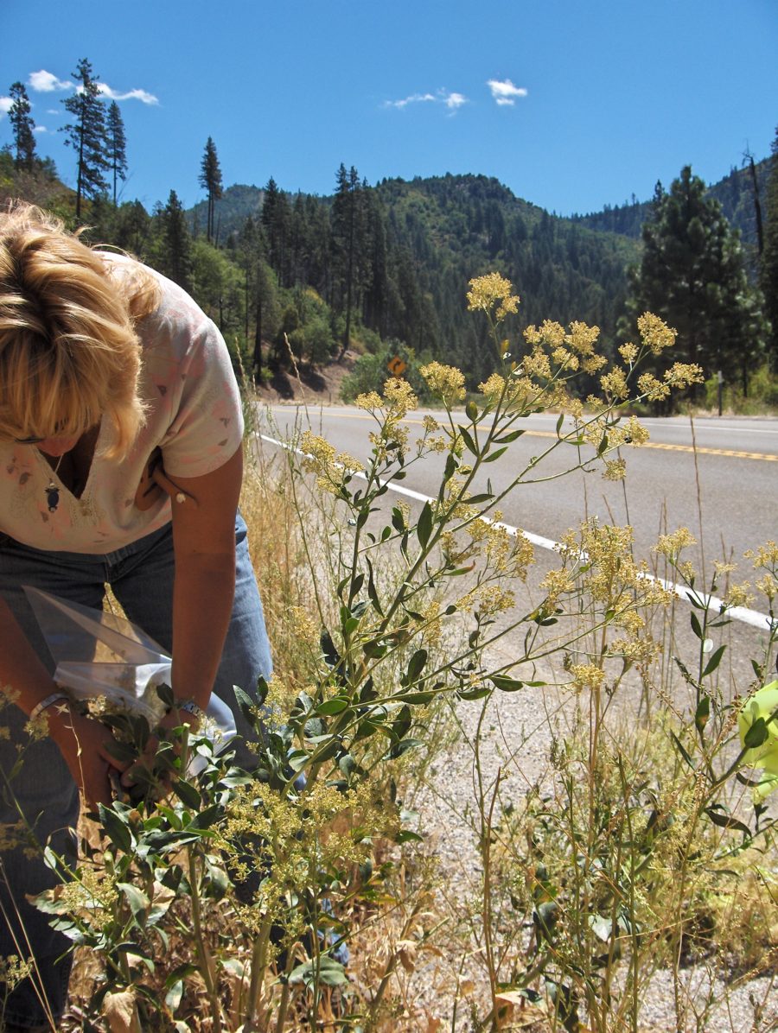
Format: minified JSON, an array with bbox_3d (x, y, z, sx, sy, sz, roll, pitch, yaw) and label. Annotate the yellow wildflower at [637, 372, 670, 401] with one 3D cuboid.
[{"bbox_3d":[0.340,-0.167,1.500,0.042,0.038,0.040,0,6,0],"label":"yellow wildflower"}]

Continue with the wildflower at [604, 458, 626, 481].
[{"bbox_3d":[0.291,-0.061,1.500,0.029,0.029,0.029,0,6,0],"label":"wildflower"}]

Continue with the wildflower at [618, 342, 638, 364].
[{"bbox_3d":[0.274,-0.187,1.330,0.022,0.024,0.019,0,6,0],"label":"wildflower"}]

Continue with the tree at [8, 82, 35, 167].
[{"bbox_3d":[-59.925,-63.728,190.000,4.507,14.365,4.056,0,6,0],"label":"tree"}]

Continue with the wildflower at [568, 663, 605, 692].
[{"bbox_3d":[0.217,0.177,1.280,0.042,0.030,0.038,0,6,0],"label":"wildflower"}]

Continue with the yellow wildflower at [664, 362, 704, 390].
[{"bbox_3d":[0.336,-0.160,1.330,0.047,0.030,0.043,0,6,0],"label":"yellow wildflower"}]

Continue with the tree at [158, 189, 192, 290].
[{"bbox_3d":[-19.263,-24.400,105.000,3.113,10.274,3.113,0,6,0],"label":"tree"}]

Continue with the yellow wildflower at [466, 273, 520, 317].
[{"bbox_3d":[0.120,-0.257,1.350,0.062,0.050,0.056,0,6,0],"label":"yellow wildflower"}]

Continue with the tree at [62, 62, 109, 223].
[{"bbox_3d":[-32.568,-40.258,125.000,5.189,17.604,5.189,0,6,0],"label":"tree"}]

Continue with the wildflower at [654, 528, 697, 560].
[{"bbox_3d":[0.381,0.036,1.550,0.057,0.044,0.051,0,6,0],"label":"wildflower"}]

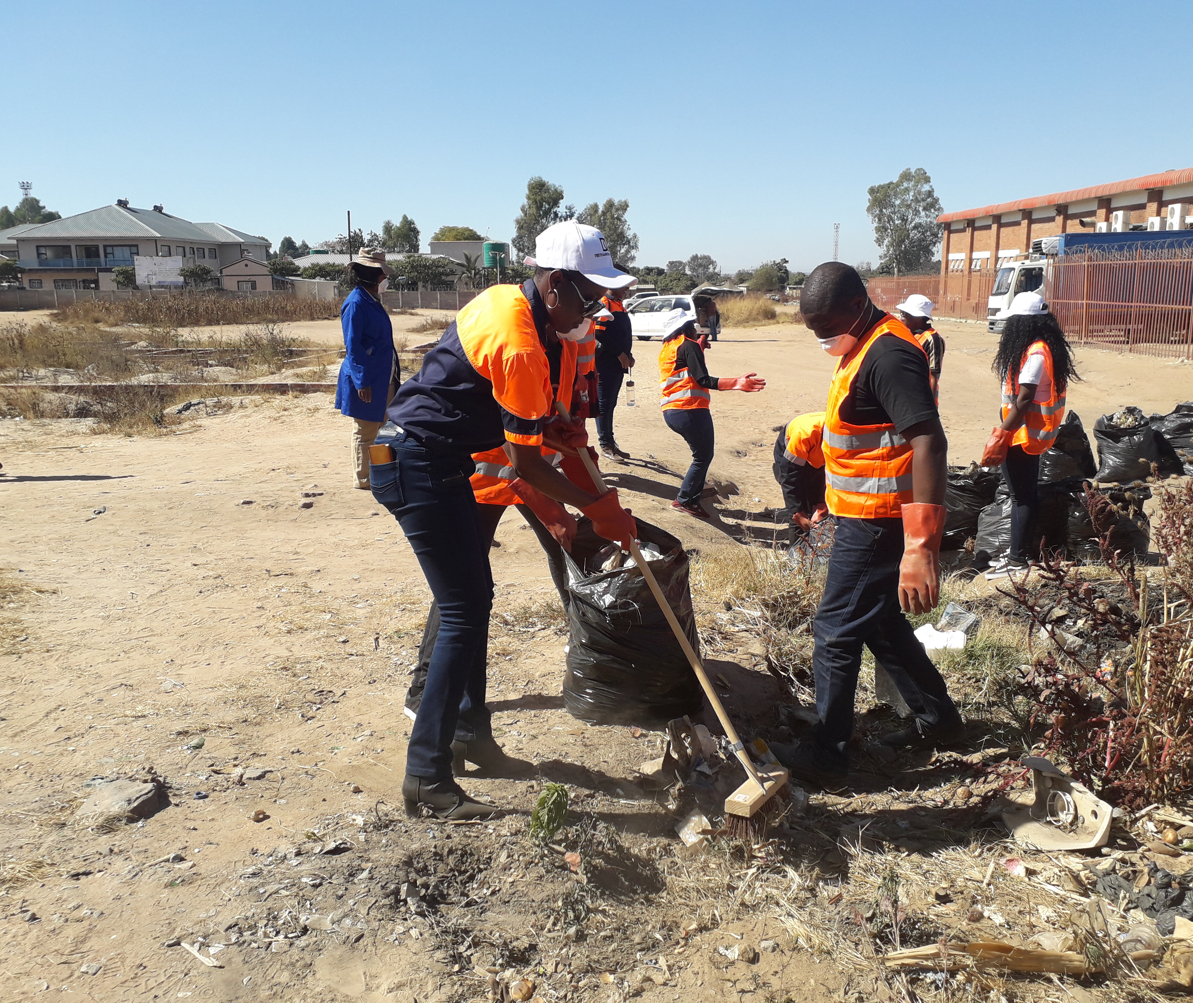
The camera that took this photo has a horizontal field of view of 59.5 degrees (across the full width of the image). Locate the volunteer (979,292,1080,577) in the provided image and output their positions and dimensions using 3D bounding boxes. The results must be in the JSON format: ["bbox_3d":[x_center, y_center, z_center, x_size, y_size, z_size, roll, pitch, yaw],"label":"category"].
[{"bbox_3d":[2.432,-0.343,5.872,0.560,1.640,0.500,3,13,17],"label":"volunteer"}]

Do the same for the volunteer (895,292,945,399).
[{"bbox_3d":[2.573,-0.815,8.326,0.480,1.650,0.500,3,12,16],"label":"volunteer"}]

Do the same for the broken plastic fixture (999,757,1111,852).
[{"bbox_3d":[1.336,0.862,3.034,0.310,0.190,0.220,6,13,29],"label":"broken plastic fixture"}]

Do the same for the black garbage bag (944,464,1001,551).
[{"bbox_3d":[2.418,0.014,6.887,0.560,0.550,0.550,3,13,17],"label":"black garbage bag"}]

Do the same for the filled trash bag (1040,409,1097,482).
[{"bbox_3d":[3.931,-0.460,8.751,0.560,0.600,0.520,5,13,23],"label":"filled trash bag"}]

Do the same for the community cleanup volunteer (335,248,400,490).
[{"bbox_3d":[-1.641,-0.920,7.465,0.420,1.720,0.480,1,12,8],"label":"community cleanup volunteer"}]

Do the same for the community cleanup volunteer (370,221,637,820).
[{"bbox_3d":[-0.260,0.064,2.901,0.710,1.600,0.480,-1,12,-4],"label":"community cleanup volunteer"}]

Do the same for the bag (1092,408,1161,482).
[{"bbox_3d":[4.450,-0.469,8.720,0.540,0.600,0.500,5,13,26],"label":"bag"}]

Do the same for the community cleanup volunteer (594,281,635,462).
[{"bbox_3d":[0.149,-1.178,8.996,0.360,1.700,0.480,5,13,24],"label":"community cleanup volunteer"}]

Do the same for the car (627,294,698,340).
[{"bbox_3d":[2.307,-6.859,39.368,4.650,1.780,1.830,7,14,33],"label":"car"}]

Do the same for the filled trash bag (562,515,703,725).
[{"bbox_3d":[0.123,0.405,3.777,0.500,0.640,0.500,0,12,0],"label":"filled trash bag"}]

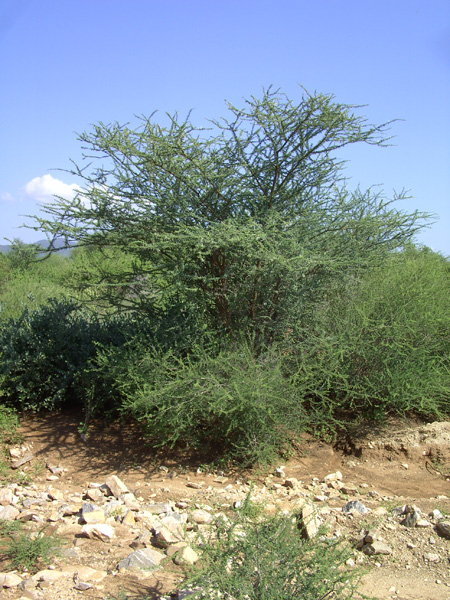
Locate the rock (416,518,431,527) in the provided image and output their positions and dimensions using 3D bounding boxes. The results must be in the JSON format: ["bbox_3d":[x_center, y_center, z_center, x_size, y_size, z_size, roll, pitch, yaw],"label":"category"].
[{"bbox_3d":[1.386,1.558,4.478,0.093,0.033,0.058,1,2,17],"label":"rock"}]

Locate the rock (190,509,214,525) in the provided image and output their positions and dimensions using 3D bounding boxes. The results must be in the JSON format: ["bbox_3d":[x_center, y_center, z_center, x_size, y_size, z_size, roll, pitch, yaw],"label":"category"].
[{"bbox_3d":[-0.163,1.537,4.551,0.152,0.074,0.114,0,2,-2],"label":"rock"}]

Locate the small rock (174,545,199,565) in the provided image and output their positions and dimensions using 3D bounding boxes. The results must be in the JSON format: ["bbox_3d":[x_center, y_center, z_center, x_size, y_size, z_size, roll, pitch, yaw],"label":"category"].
[{"bbox_3d":[-0.225,1.434,3.659,0.146,0.095,0.110,0,4,0],"label":"small rock"}]

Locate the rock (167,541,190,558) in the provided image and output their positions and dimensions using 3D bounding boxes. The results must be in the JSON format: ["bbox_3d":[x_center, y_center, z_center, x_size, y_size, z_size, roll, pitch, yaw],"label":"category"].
[{"bbox_3d":[-0.294,1.559,3.996,0.133,0.075,0.100,0,2,-4],"label":"rock"}]

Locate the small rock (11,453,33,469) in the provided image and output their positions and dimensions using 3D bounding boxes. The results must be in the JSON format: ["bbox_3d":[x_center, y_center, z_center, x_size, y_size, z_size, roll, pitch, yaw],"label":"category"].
[{"bbox_3d":[-1.854,1.470,5.859,0.085,0.090,0.210,2,3,45],"label":"small rock"}]

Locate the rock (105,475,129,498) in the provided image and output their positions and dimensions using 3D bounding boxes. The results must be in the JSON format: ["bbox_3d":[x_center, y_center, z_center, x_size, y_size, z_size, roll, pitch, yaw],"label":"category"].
[{"bbox_3d":[-0.789,1.337,4.663,0.172,0.155,0.138,0,4,0],"label":"rock"}]

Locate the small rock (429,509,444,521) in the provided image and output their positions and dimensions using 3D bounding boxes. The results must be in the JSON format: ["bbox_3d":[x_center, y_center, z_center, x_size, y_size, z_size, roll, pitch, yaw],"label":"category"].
[{"bbox_3d":[1.403,1.407,4.255,0.105,0.070,0.084,0,4,0],"label":"small rock"}]

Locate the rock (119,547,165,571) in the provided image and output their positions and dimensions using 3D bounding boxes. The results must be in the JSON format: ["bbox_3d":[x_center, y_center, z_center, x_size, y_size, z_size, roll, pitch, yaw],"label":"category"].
[{"bbox_3d":[-0.470,1.432,3.614,0.254,0.104,0.165,0,4,0],"label":"rock"}]

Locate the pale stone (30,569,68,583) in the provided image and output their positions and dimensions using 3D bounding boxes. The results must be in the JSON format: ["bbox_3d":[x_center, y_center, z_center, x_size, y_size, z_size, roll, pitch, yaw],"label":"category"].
[{"bbox_3d":[-1.011,1.593,3.704,0.200,0.040,0.100,-1,2,-15],"label":"pale stone"}]

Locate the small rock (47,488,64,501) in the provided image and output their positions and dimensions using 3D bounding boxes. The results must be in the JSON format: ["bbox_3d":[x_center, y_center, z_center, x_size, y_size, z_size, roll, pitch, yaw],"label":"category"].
[{"bbox_3d":[-1.219,1.383,4.612,0.128,0.069,0.103,0,4,0],"label":"small rock"}]

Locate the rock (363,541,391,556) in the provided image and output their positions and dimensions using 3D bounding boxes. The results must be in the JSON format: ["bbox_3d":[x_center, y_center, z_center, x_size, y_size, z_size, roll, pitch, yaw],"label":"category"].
[{"bbox_3d":[0.962,1.566,4.039,0.180,0.055,0.099,1,2,13],"label":"rock"}]

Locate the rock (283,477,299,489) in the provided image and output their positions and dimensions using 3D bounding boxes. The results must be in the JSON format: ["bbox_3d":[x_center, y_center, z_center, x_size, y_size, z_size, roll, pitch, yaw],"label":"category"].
[{"bbox_3d":[0.495,1.365,4.847,0.120,0.075,0.096,0,4,0],"label":"rock"}]

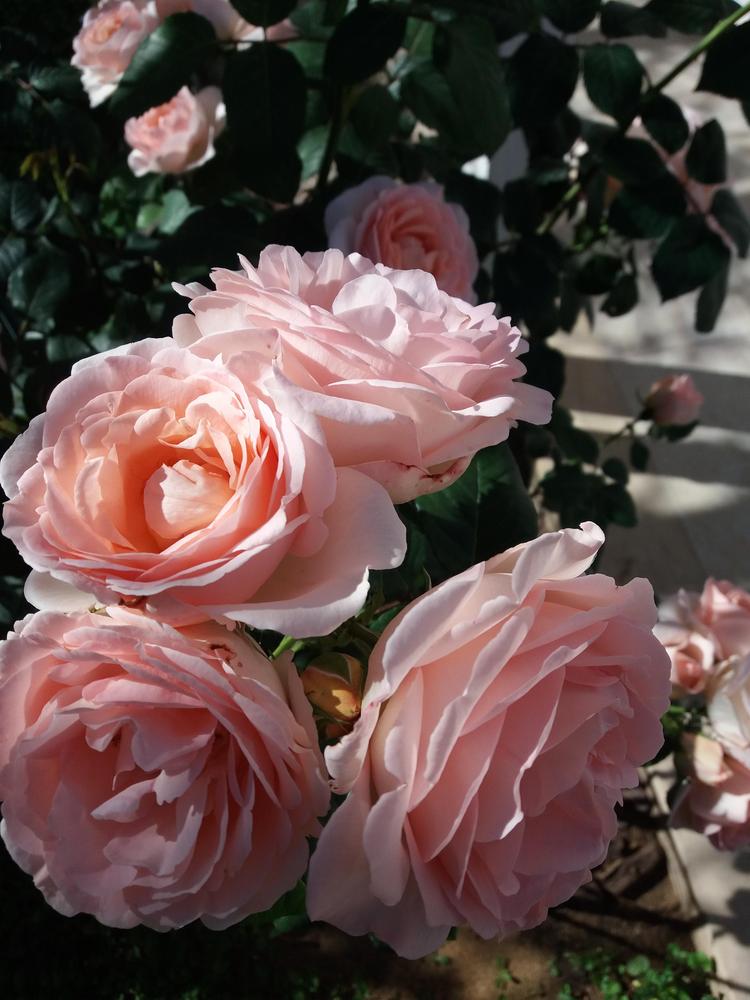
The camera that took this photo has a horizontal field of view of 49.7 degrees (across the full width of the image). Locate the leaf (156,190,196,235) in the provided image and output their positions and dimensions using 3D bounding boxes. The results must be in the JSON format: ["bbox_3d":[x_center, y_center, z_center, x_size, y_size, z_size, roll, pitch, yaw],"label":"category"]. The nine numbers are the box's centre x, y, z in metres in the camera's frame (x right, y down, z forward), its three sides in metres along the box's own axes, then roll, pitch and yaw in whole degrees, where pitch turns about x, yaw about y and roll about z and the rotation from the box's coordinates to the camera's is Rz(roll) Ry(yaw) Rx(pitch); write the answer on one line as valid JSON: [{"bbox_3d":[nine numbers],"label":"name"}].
[{"bbox_3d":[-0.152,-0.220,0.620,0.027,0.012,0.038,22,83,-8],"label":"leaf"}]

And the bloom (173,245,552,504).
[{"bbox_3d":[-0.004,-0.042,0.258,0.106,0.056,0.104,14,19,-6],"label":"bloom"}]

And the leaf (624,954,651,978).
[{"bbox_3d":[0.318,0.565,0.980,0.029,0.008,0.032,-7,37,-9],"label":"leaf"}]

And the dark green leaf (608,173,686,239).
[{"bbox_3d":[0.165,-0.178,0.490,0.046,0.012,0.035,27,55,13],"label":"dark green leaf"}]

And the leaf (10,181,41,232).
[{"bbox_3d":[-0.277,-0.232,0.640,0.027,0.010,0.042,0,60,-6],"label":"leaf"}]

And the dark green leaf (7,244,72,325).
[{"bbox_3d":[-0.257,-0.165,0.620,0.051,0.012,0.066,15,79,-14],"label":"dark green leaf"}]

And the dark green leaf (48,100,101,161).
[{"bbox_3d":[-0.253,-0.311,0.680,0.044,0.050,0.012,-18,4,-14],"label":"dark green leaf"}]

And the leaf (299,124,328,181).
[{"bbox_3d":[-0.040,-0.228,0.530,0.019,0.040,0.012,24,-2,-3],"label":"leaf"}]

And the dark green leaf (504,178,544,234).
[{"bbox_3d":[0.101,-0.200,0.550,0.028,0.010,0.040,0,60,0],"label":"dark green leaf"}]

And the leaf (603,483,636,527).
[{"bbox_3d":[0.184,0.003,0.610,0.022,0.008,0.034,-21,62,-12],"label":"leaf"}]

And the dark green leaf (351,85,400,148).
[{"bbox_3d":[0.000,-0.237,0.500,0.030,0.010,0.041,-2,60,-1],"label":"dark green leaf"}]

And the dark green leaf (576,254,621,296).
[{"bbox_3d":[0.171,-0.174,0.620,0.037,0.012,0.031,-29,79,7],"label":"dark green leaf"}]

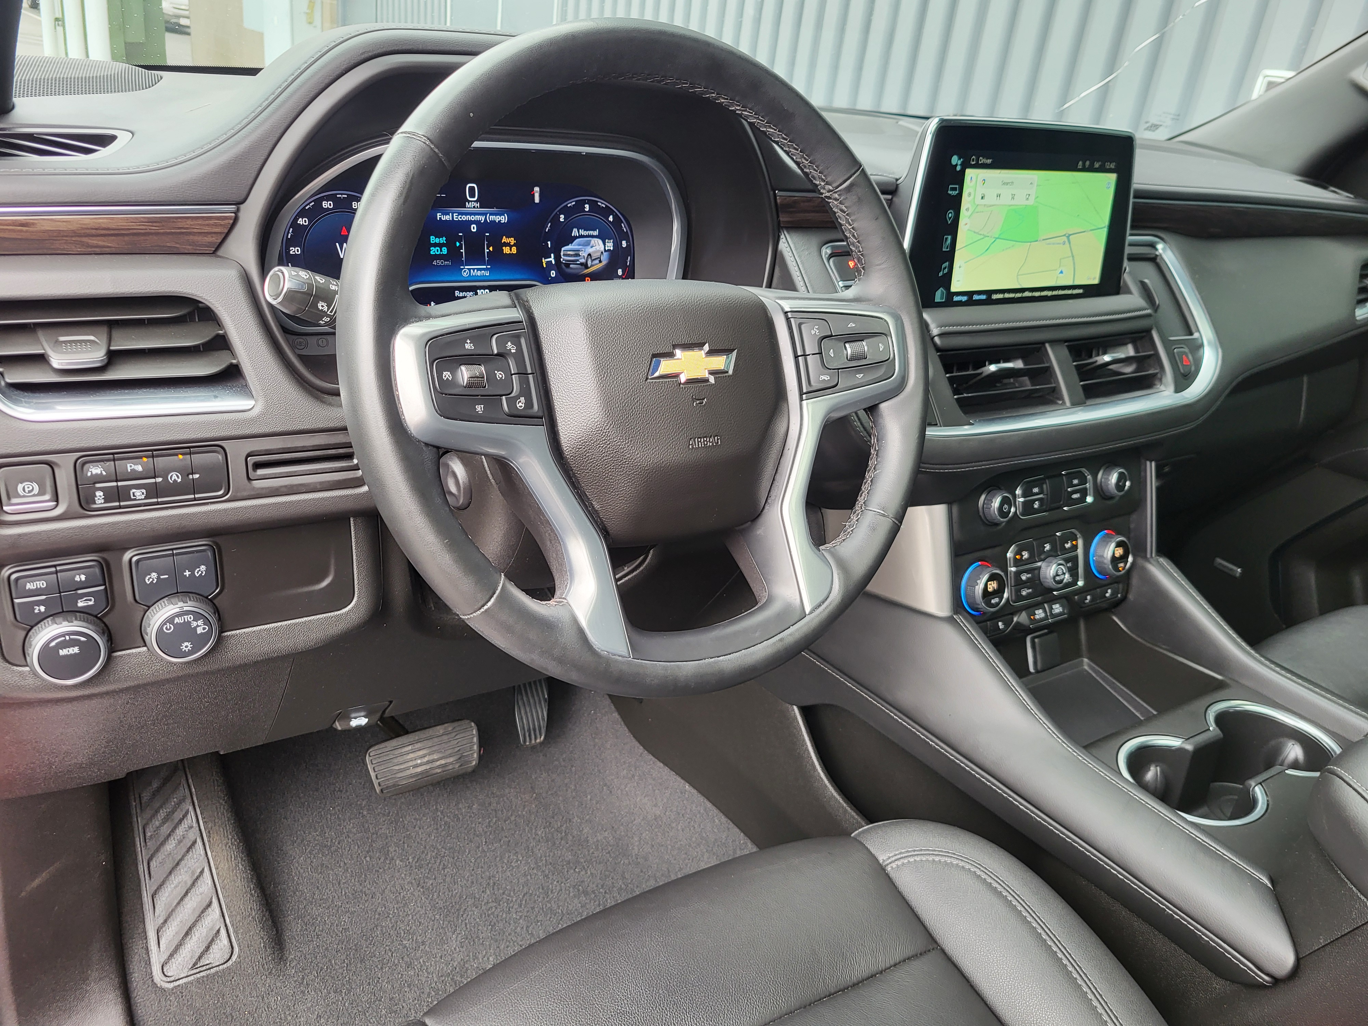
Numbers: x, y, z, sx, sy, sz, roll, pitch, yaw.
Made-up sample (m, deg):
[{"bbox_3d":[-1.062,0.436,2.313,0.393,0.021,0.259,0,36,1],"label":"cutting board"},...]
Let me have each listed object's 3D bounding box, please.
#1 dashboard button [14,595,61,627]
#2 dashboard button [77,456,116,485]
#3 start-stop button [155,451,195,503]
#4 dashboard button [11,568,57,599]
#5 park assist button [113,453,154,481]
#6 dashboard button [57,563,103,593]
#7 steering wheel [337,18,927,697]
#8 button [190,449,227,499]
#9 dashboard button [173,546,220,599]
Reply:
[{"bbox_3d":[-0.407,0.061,0.645,0.025,0.019,0.008,-9,20,-35],"label":"dashboard button"},{"bbox_3d":[-0.370,-0.027,0.646,0.021,0.018,0.008,-9,20,-35],"label":"dashboard button"},{"bbox_3d":[-0.306,-0.022,0.618,0.020,0.031,0.009,-10,9,-32],"label":"start-stop button"},{"bbox_3d":[-0.406,0.043,0.641,0.025,0.017,0.008,-9,20,-35],"label":"dashboard button"},{"bbox_3d":[-0.324,-0.027,0.606,0.020,0.017,0.009,-10,9,-32],"label":"park assist button"},{"bbox_3d":[-0.356,0.037,0.607,0.022,0.014,0.009,-10,9,-32],"label":"dashboard button"},{"bbox_3d":[-0.016,-0.089,0.621,0.387,0.387,0.095,-10,6,-32],"label":"steering wheel"},{"bbox_3d":[-0.290,-0.025,0.628,0.019,0.031,0.009,-10,9,-32],"label":"button"},{"bbox_3d":[-0.304,0.037,0.640,0.023,0.030,0.009,-10,9,-32],"label":"dashboard button"}]

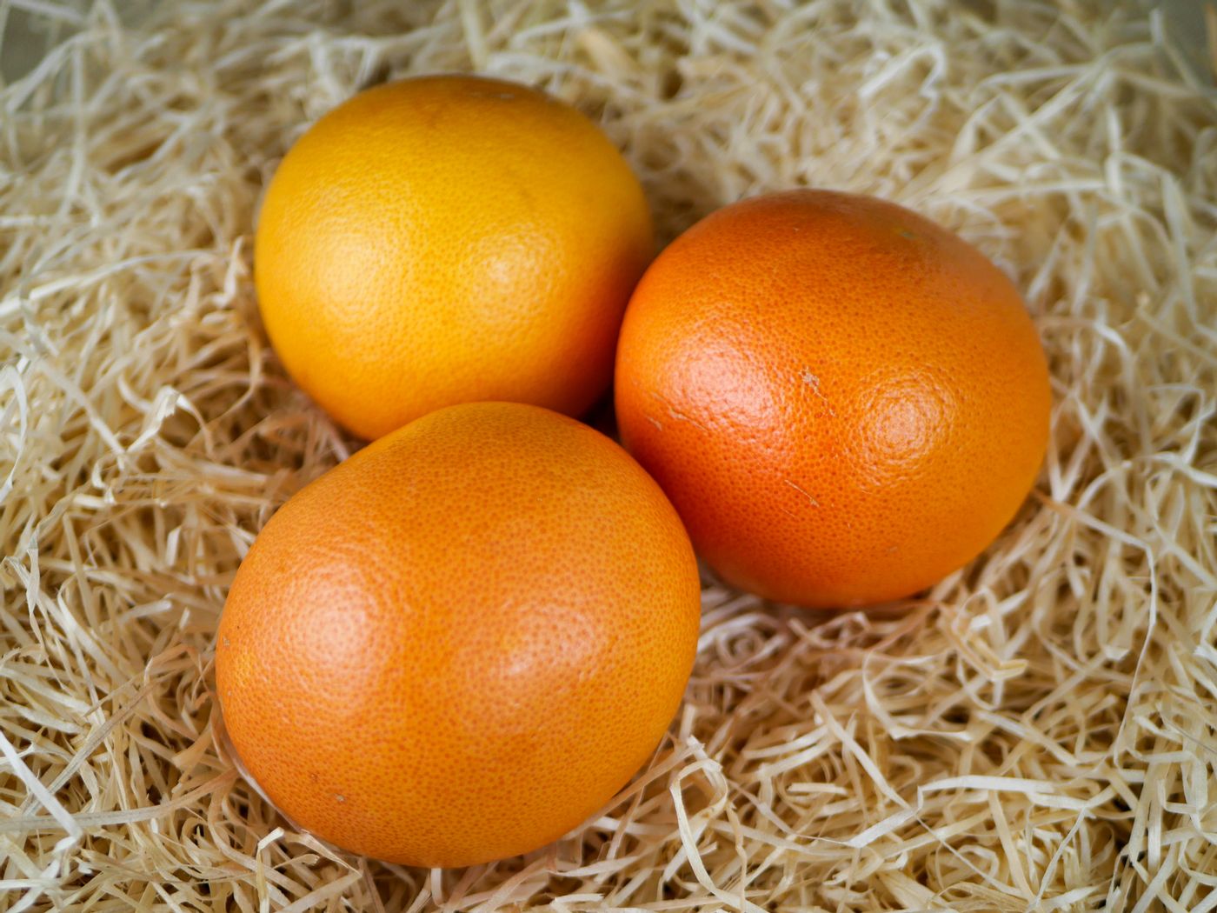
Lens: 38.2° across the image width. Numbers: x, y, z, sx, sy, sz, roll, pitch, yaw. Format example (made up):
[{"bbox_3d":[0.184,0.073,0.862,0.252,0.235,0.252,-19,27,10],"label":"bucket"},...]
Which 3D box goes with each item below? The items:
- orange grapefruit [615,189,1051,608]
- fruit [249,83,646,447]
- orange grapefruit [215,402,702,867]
[{"bbox_3d":[0.053,-0.014,0.419,0.104,0.099,0.102,0,52,0],"label":"orange grapefruit"},{"bbox_3d":[-0.039,-0.049,0.448,0.102,0.096,0.101,0,52,0],"label":"fruit"},{"bbox_3d":[-0.033,0.039,0.385,0.106,0.100,0.103,0,52,0],"label":"orange grapefruit"}]

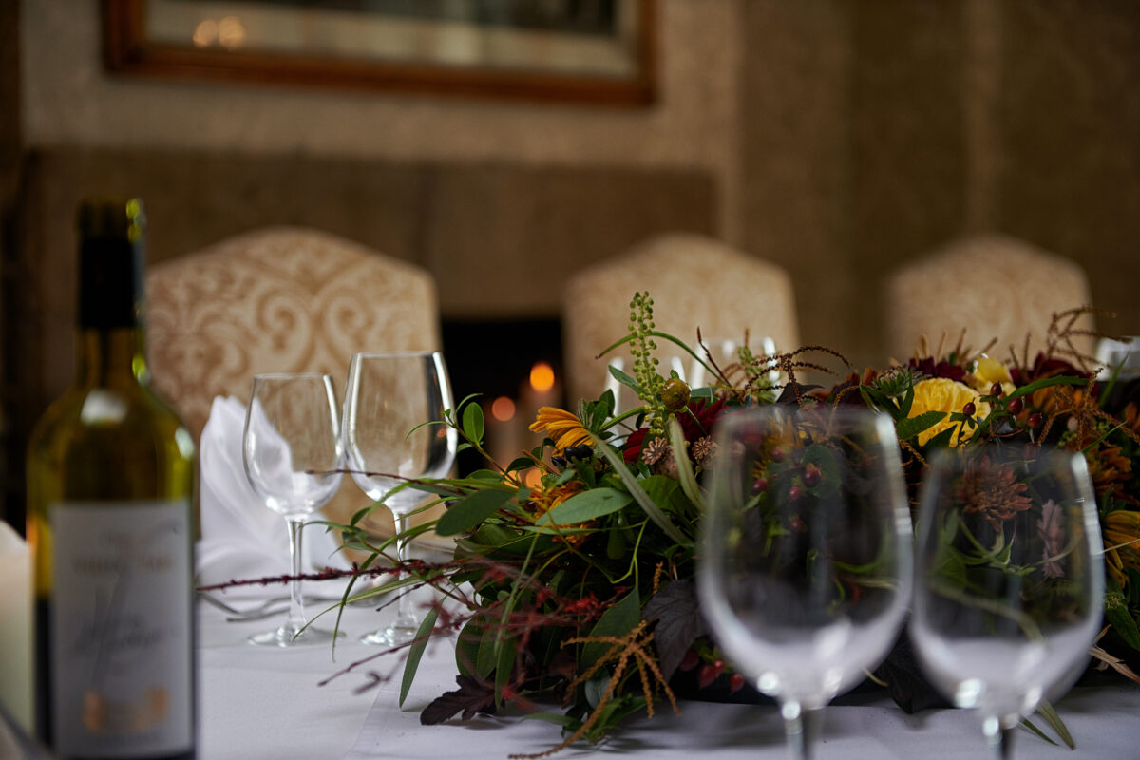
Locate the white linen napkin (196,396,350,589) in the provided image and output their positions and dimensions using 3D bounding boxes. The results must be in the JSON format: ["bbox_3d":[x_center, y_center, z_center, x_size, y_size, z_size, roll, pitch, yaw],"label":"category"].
[{"bbox_3d":[-0.273,0.097,2.002,0.140,0.166,0.110,-2,3,-39],"label":"white linen napkin"}]

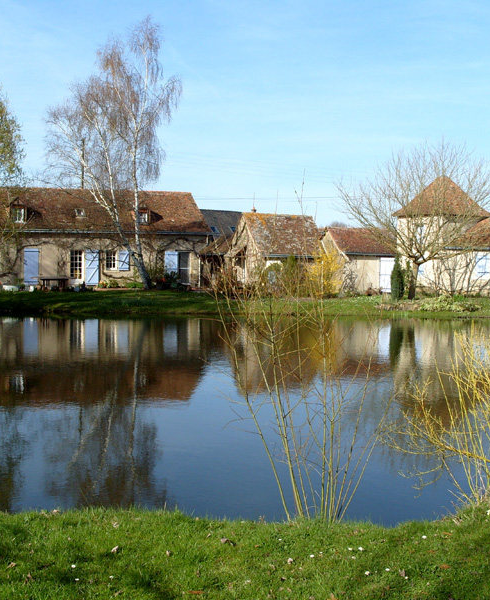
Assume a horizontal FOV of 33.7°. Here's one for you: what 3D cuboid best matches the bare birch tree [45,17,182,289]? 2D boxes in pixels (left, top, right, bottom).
[{"bbox_3d":[-7.800,-8.740,48.000,7.990,16.170,7.000,1,2,0],"label":"bare birch tree"}]

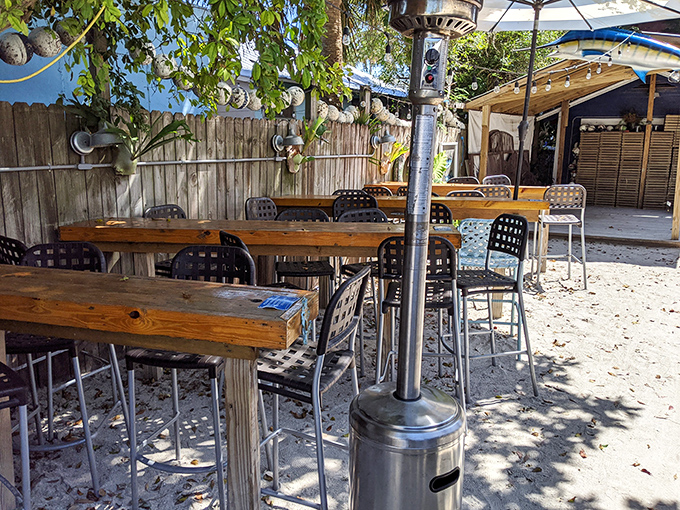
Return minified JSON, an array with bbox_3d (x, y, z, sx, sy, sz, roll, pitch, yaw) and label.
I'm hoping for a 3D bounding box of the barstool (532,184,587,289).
[{"bbox_3d":[2.490,-0.232,6.026,0.530,1.120,0.490,1,12,9],"label":"barstool"}]

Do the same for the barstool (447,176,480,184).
[{"bbox_3d":[1.616,-0.418,6.950,0.530,1.120,0.490,2,12,10],"label":"barstool"}]

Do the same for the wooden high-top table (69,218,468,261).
[{"bbox_3d":[-0.519,0.325,3.668,2.560,1.085,0.410,1,13,3],"label":"wooden high-top table"}]

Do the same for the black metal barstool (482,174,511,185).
[{"bbox_3d":[2.205,-0.453,7.125,0.465,1.130,0.500,-5,14,-21],"label":"black metal barstool"}]

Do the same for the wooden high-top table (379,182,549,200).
[{"bbox_3d":[1.606,-0.346,6.737,2.540,1.067,0.460,1,12,9],"label":"wooden high-top table"}]

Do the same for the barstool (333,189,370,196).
[{"bbox_3d":[0.078,-0.089,5.434,0.530,1.120,0.490,2,12,11],"label":"barstool"}]

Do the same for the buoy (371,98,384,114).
[{"bbox_3d":[0.477,-1.890,6.750,0.190,0.190,0.180,0,13,0],"label":"buoy"}]

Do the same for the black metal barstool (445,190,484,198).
[{"bbox_3d":[1.279,-0.030,5.210,0.465,1.130,0.500,-1,13,-8],"label":"black metal barstool"}]

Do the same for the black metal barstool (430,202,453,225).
[{"bbox_3d":[0.757,0.067,4.758,0.465,1.130,0.500,2,13,5],"label":"black metal barstool"}]

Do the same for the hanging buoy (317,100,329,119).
[{"bbox_3d":[-0.206,-1.600,5.852,0.190,0.200,0.165,7,14,33],"label":"hanging buoy"}]

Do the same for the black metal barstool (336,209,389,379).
[{"bbox_3d":[0.283,0.264,3.865,0.465,1.130,0.500,-8,15,-32],"label":"black metal barstool"}]

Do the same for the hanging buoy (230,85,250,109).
[{"bbox_3d":[-0.905,-1.431,4.820,0.190,0.200,0.165,7,14,33],"label":"hanging buoy"}]

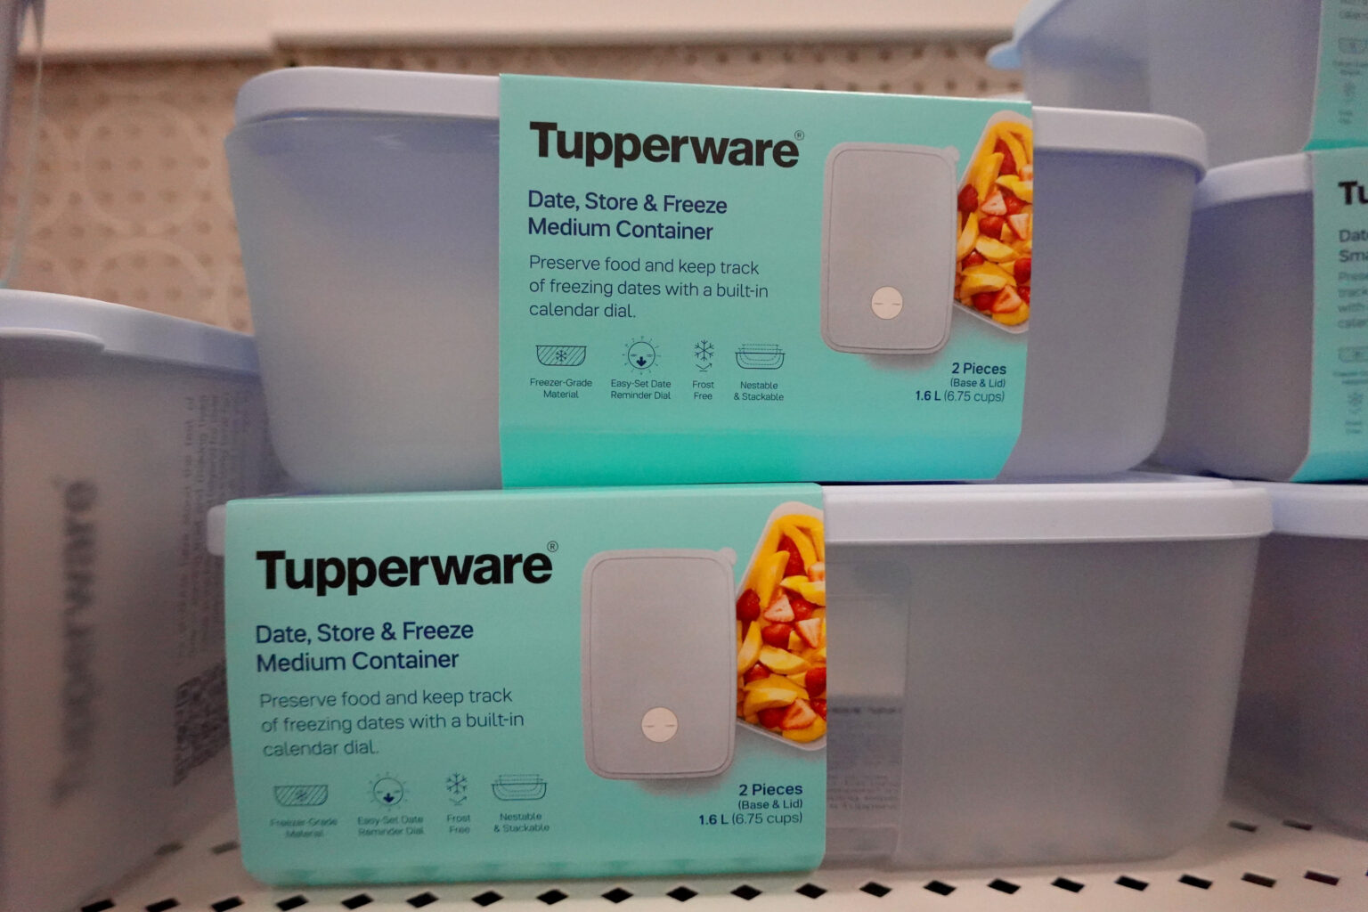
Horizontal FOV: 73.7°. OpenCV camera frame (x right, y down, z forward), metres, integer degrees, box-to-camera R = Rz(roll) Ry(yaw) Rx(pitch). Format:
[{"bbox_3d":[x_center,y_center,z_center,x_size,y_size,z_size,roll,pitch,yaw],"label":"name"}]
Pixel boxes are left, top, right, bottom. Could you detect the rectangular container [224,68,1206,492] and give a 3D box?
[{"bbox_3d":[0.007,-0.033,0.254,0.218,0.079,0.142,-1,0,-9],"label":"rectangular container"}]

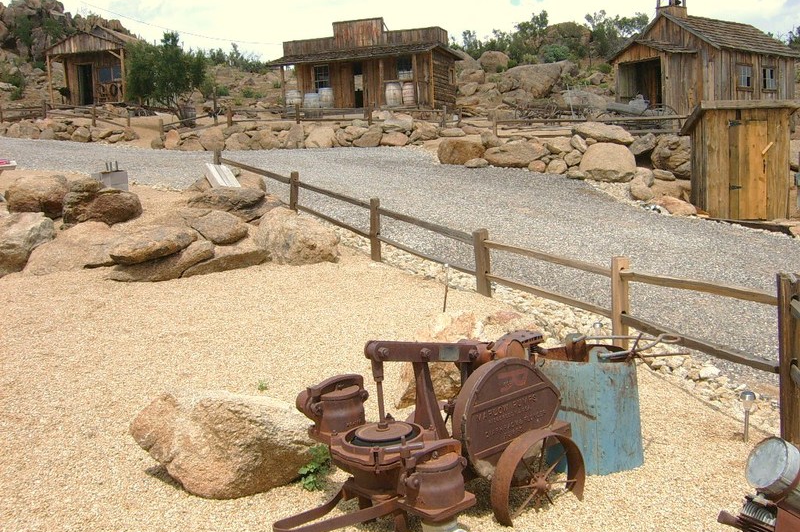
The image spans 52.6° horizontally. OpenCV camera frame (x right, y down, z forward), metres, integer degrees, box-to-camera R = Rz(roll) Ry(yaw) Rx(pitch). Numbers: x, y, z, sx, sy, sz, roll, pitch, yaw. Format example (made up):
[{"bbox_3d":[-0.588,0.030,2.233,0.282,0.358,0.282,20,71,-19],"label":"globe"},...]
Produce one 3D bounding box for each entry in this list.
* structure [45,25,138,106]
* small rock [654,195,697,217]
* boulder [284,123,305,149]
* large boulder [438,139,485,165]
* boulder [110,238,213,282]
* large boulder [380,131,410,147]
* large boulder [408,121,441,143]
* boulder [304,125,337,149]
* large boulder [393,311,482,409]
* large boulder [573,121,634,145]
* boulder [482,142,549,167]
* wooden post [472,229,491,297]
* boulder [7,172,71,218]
[{"bbox_3d":[-13.647,-9.255,38.000,3.900,3.650,4.900,0,10,10],"label":"structure"},{"bbox_3d":[4.854,-1.062,14.200,0.720,0.340,0.500,0,7,19],"label":"small rock"},{"bbox_3d":[-3.717,-4.580,28.500,0.691,0.850,0.650,-3,6,-7],"label":"boulder"},{"bbox_3d":[1.505,-2.803,19.800,1.100,0.650,0.800,-2,7,4],"label":"large boulder"},{"bbox_3d":[-3.155,-0.073,10.700,1.374,0.570,0.850,-4,6,-16],"label":"boulder"},{"bbox_3d":[-0.153,-4.318,27.500,1.000,0.550,0.700,-2,9,0],"label":"large boulder"},{"bbox_3d":[0.742,-4.074,24.500,0.930,0.620,0.650,-2,7,2],"label":"large boulder"},{"bbox_3d":[-2.457,-3.987,25.000,0.950,0.700,0.700,-3,7,-6],"label":"boulder"},{"bbox_3d":[0.321,0.780,6.750,0.750,0.620,0.650,-2,9,0],"label":"large boulder"},{"bbox_3d":[4.604,-3.020,18.300,1.350,0.470,0.850,0,7,14],"label":"large boulder"},{"bbox_3d":[2.823,-2.702,19.600,1.520,0.620,1.050,-2,6,8],"label":"boulder"},{"bbox_3d":[1.088,-0.047,10.800,0.150,0.920,0.150,-10,11,-30],"label":"wooden post"},{"bbox_3d":[-5.826,-1.133,13.000,1.020,0.680,0.800,-5,8,-24],"label":"boulder"}]

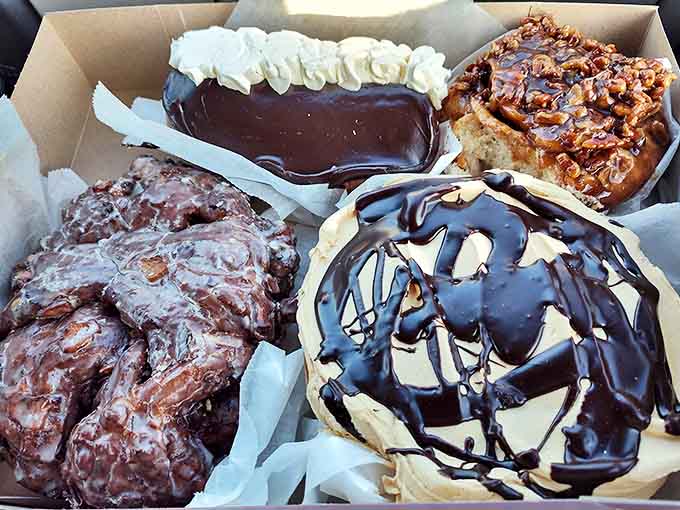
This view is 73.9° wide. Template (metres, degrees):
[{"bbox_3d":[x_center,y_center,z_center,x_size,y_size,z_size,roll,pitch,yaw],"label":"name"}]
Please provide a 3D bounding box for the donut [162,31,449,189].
[{"bbox_3d":[-0.018,-0.086,0.265,0.150,0.054,0.073,6,66,5],"label":"donut"}]

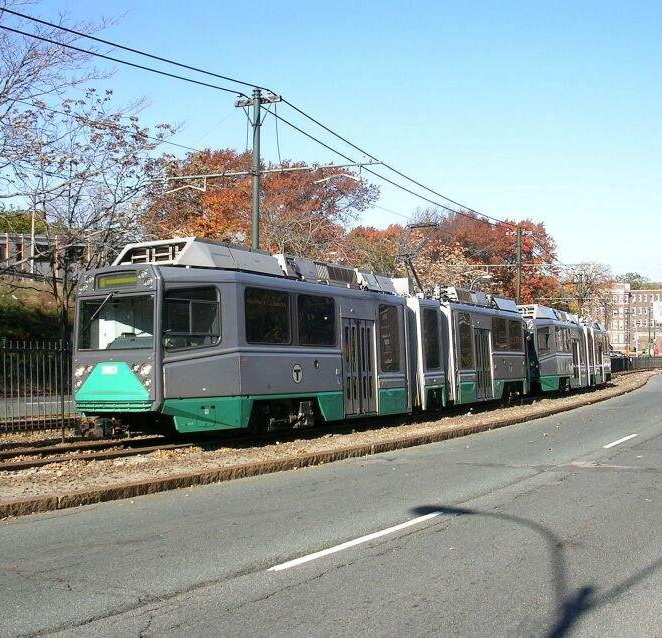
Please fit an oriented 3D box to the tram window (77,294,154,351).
[{"bbox_3d":[-3.585,0.067,15.600,1.680,0.930,0.120,-1,-4,29],"label":"tram window"}]

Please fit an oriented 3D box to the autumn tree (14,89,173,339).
[{"bbox_3d":[-9.410,-3.100,37.000,6.400,12.100,6.000,0,-1,0],"label":"autumn tree"}]

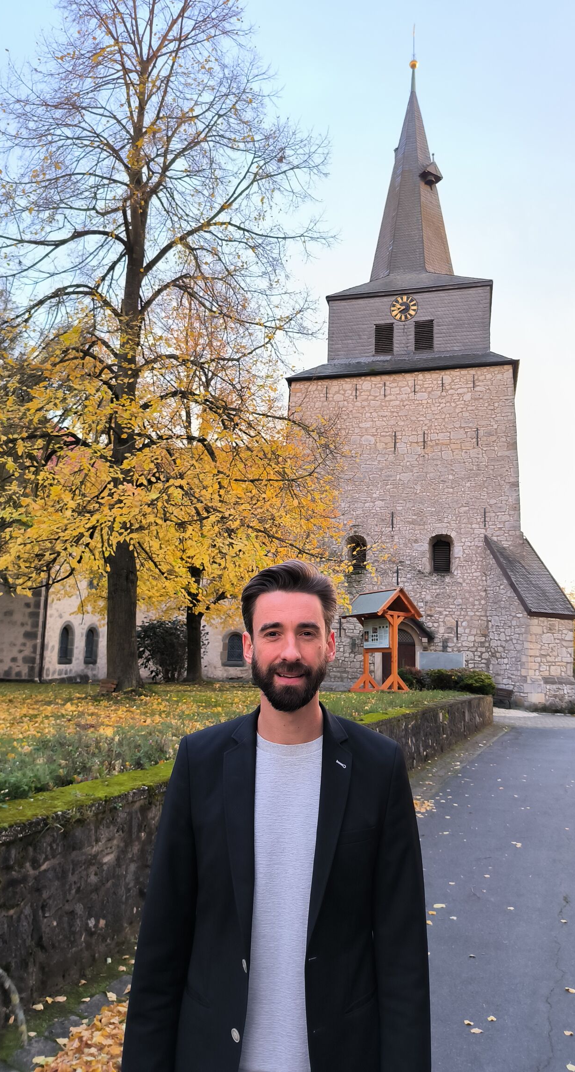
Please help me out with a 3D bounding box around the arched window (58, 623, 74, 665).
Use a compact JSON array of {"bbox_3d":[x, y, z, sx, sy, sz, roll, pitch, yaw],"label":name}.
[{"bbox_3d":[-9.218,4.453,30.538,0.300,1.657,1.108,-1,-11,15],"label":"arched window"}]

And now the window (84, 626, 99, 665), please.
[{"bbox_3d":[-8.699,4.792,32.482,0.300,1.691,1.125,-1,-11,15],"label":"window"}]

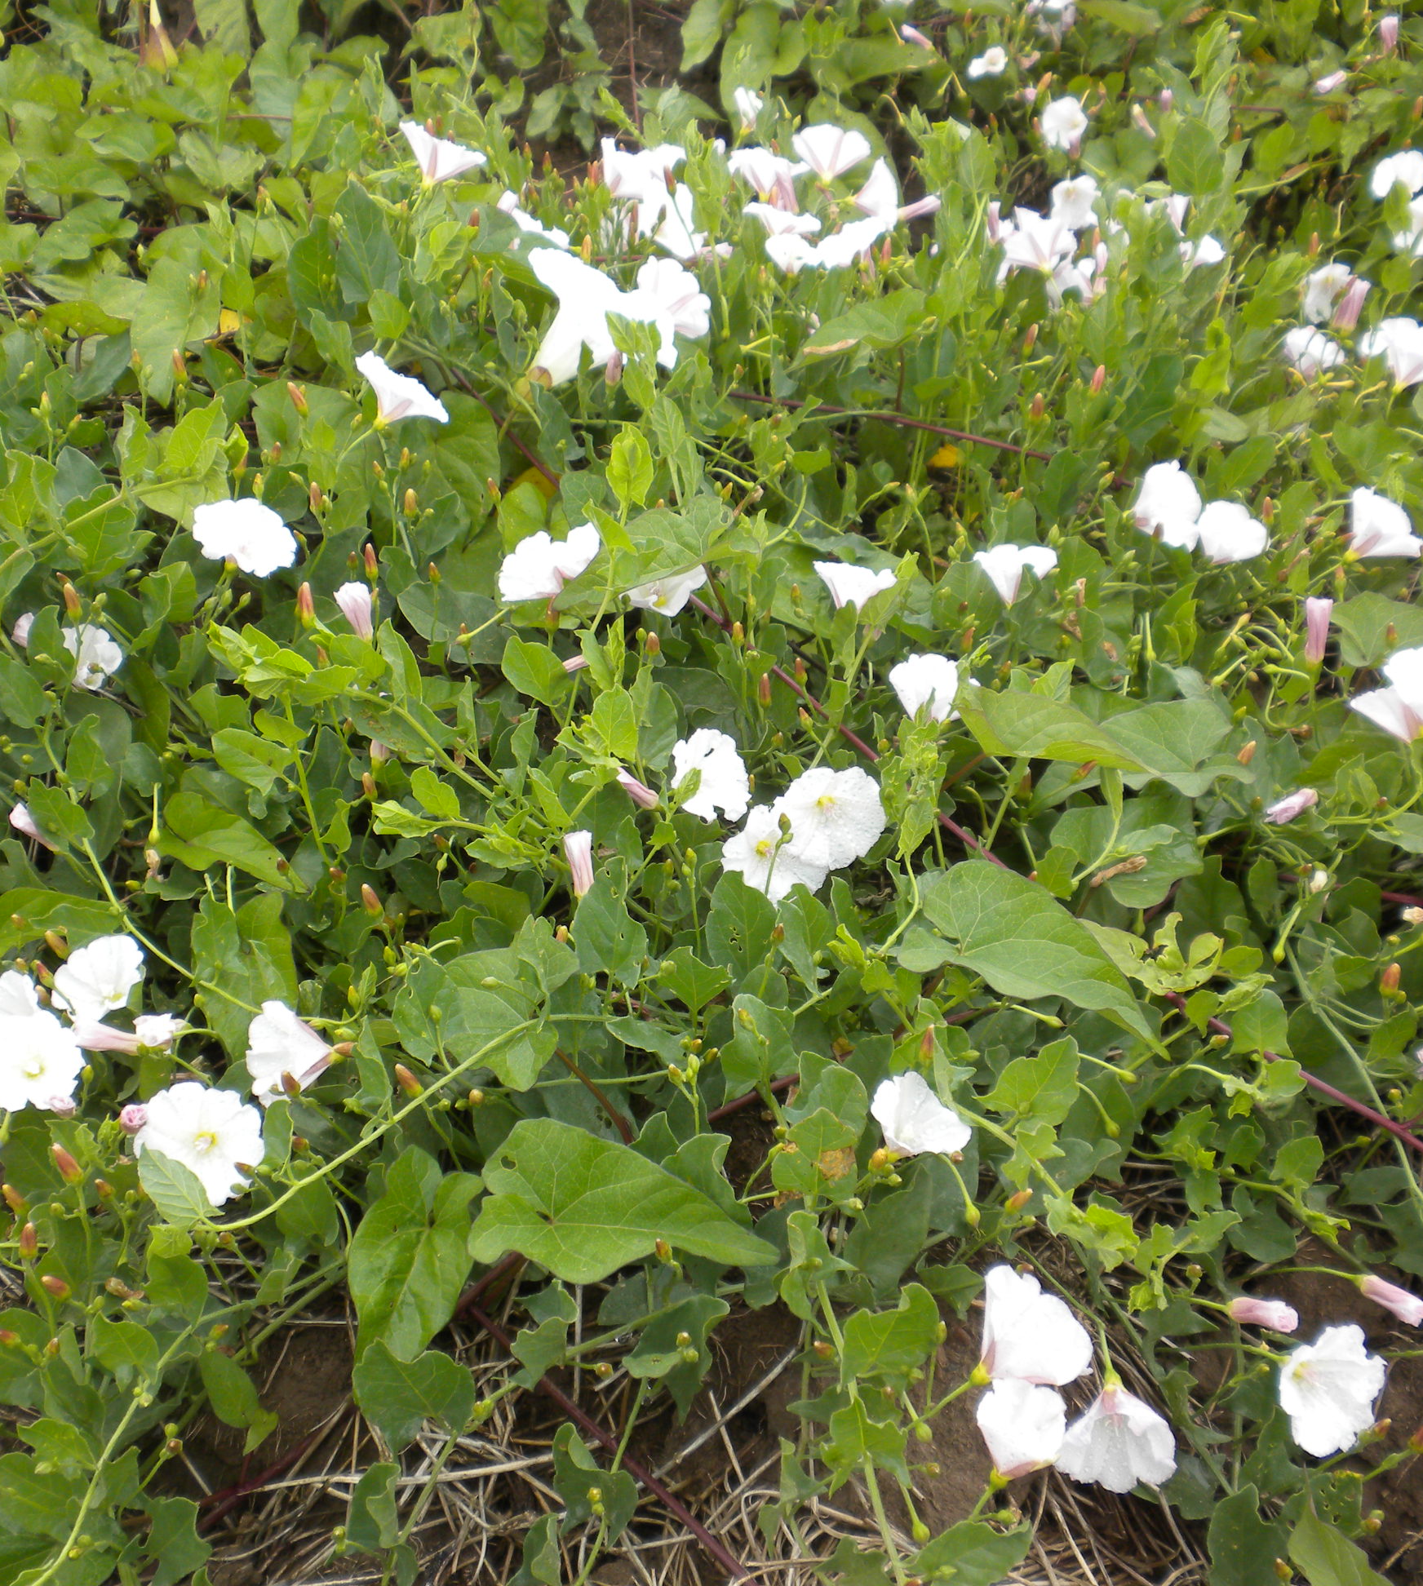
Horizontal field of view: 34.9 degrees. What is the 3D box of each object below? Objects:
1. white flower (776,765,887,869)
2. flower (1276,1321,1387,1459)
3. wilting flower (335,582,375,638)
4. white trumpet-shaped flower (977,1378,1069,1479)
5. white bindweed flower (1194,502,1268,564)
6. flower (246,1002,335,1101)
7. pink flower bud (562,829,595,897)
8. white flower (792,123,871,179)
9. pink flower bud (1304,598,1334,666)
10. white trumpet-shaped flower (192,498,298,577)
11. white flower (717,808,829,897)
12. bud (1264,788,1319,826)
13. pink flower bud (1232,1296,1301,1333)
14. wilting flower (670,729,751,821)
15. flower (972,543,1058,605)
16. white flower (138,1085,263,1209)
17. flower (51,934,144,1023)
[{"bbox_3d":[0.034,0.007,0.644,0.031,0.031,0.018,-3,18,-3],"label":"white flower"},{"bbox_3d":[0.157,0.151,0.572,0.031,0.031,0.021,-16,11,-17],"label":"flower"},{"bbox_3d":[-0.109,-0.056,0.690,0.011,0.018,0.011,-17,24,-7],"label":"wilting flower"},{"bbox_3d":[0.071,0.152,0.530,0.022,0.019,0.022,7,41,-6],"label":"white trumpet-shaped flower"},{"bbox_3d":[0.199,-0.098,0.878,0.031,0.031,0.022,13,82,13],"label":"white bindweed flower"},{"bbox_3d":[-0.107,0.066,0.575,0.020,0.026,0.026,3,35,-28],"label":"flower"},{"bbox_3d":[-0.038,0.020,0.635,0.009,0.018,0.009,-9,29,-4],"label":"pink flower bud"},{"bbox_3d":[0.046,-0.245,0.870,0.031,0.018,0.031,2,3,2],"label":"white flower"},{"bbox_3d":[0.188,-0.050,0.700,0.008,0.021,0.008,14,28,14],"label":"pink flower bud"},{"bbox_3d":[-0.140,-0.075,0.675,0.027,0.017,0.029,45,57,7],"label":"white trumpet-shaped flower"},{"bbox_3d":[0.017,0.019,0.655,0.029,0.018,0.029,-9,77,-9],"label":"white flower"},{"bbox_3d":[0.155,0.004,0.605,0.017,0.006,0.006,-29,90,-12],"label":"bud"},{"bbox_3d":[0.122,0.114,0.495,0.017,0.006,0.006,15,0,24],"label":"pink flower bud"},{"bbox_3d":[-0.002,-0.004,0.680,0.027,0.017,0.027,-15,79,-15],"label":"wilting flower"},{"bbox_3d":[0.099,-0.071,0.740,0.029,0.018,0.029,3,7,4],"label":"flower"},{"bbox_3d":[-0.122,0.084,0.540,0.030,0.018,0.030,-13,83,-15],"label":"white flower"},{"bbox_3d":[-0.168,0.056,0.635,0.028,0.018,0.028,-39,53,-9],"label":"flower"}]

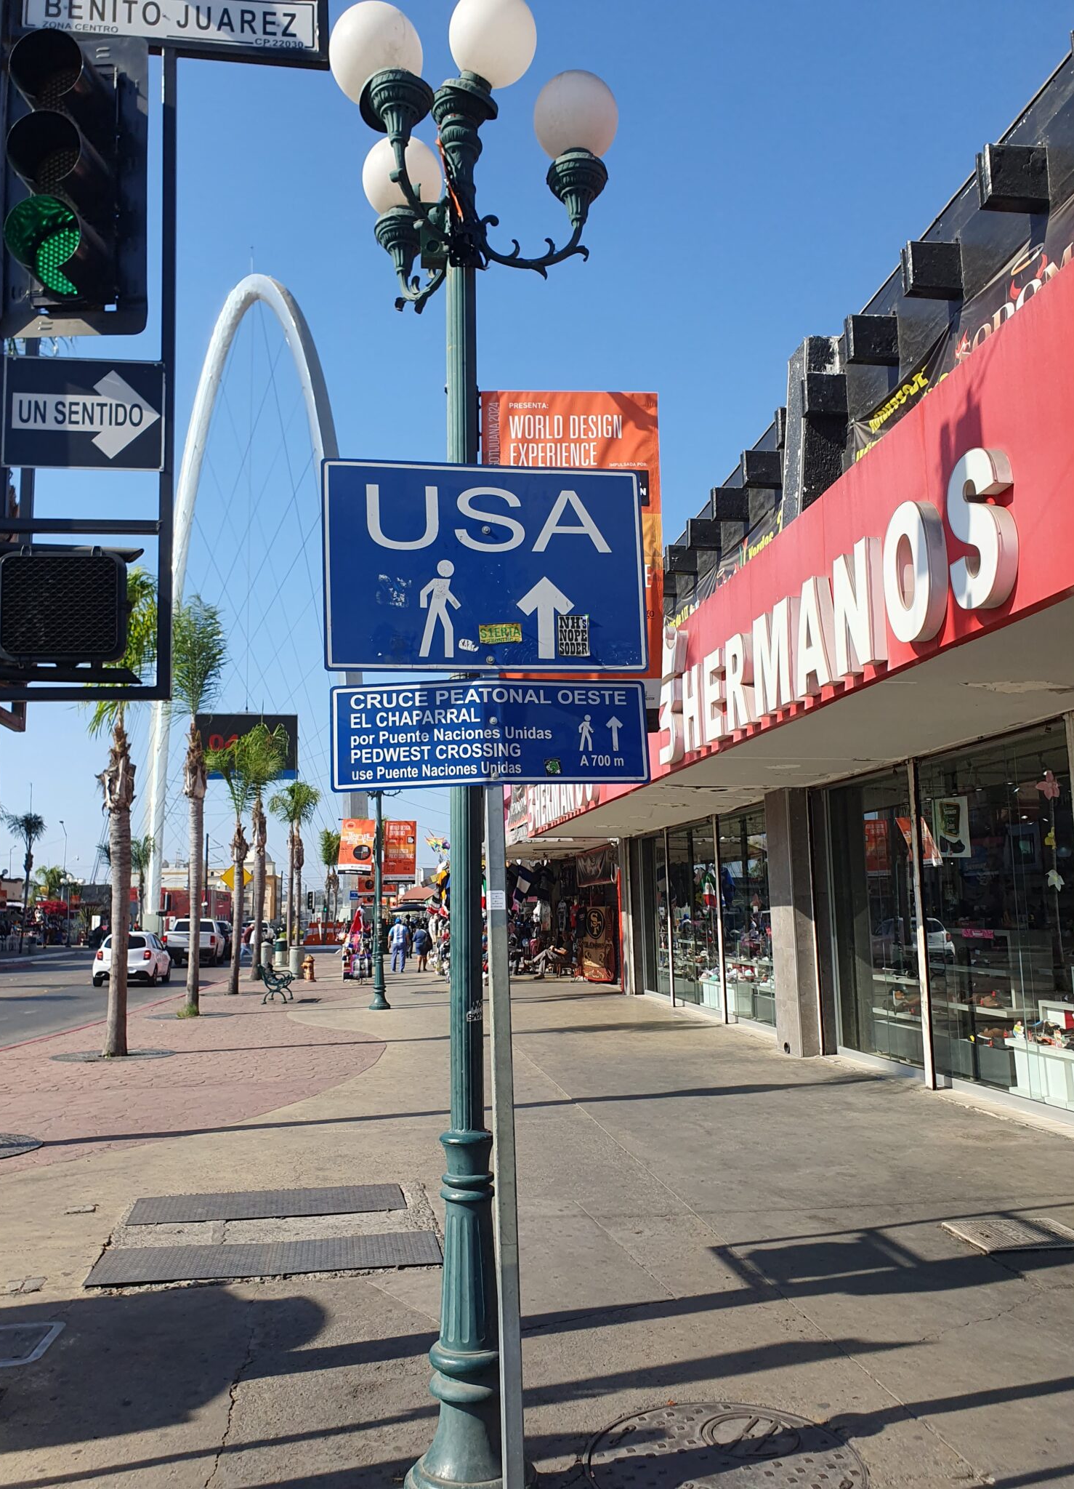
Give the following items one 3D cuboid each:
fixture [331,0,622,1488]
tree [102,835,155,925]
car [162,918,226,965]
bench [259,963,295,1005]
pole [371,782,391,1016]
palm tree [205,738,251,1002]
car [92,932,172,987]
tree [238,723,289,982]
[{"bbox_3d":[-0.185,-0.242,3.492,0.970,4.720,0.970,0,-9,-8],"label":"fixture"},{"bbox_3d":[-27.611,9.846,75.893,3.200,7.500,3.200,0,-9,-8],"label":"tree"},{"bbox_3d":[-14.140,8.095,46.424,2.000,1.900,5.600,0,-9,-12],"label":"car"},{"bbox_3d":[-4.994,4.595,21.735,0.620,0.780,1.450,0,-9,-8],"label":"bench"},{"bbox_3d":[-2.778,2.259,19.799,0.950,4.720,0.950,0,-9,-8],"label":"pole"},{"bbox_3d":[-6.571,2.603,24.185,1.150,5.500,1.150,0,-9,-8],"label":"palm tree"},{"bbox_3d":[-11.496,6.089,32.153,1.680,1.520,3.800,0,-9,-9],"label":"car"},{"bbox_3d":[-7.370,2.833,29.924,1.350,6.800,1.350,0,-9,-8],"label":"tree"}]

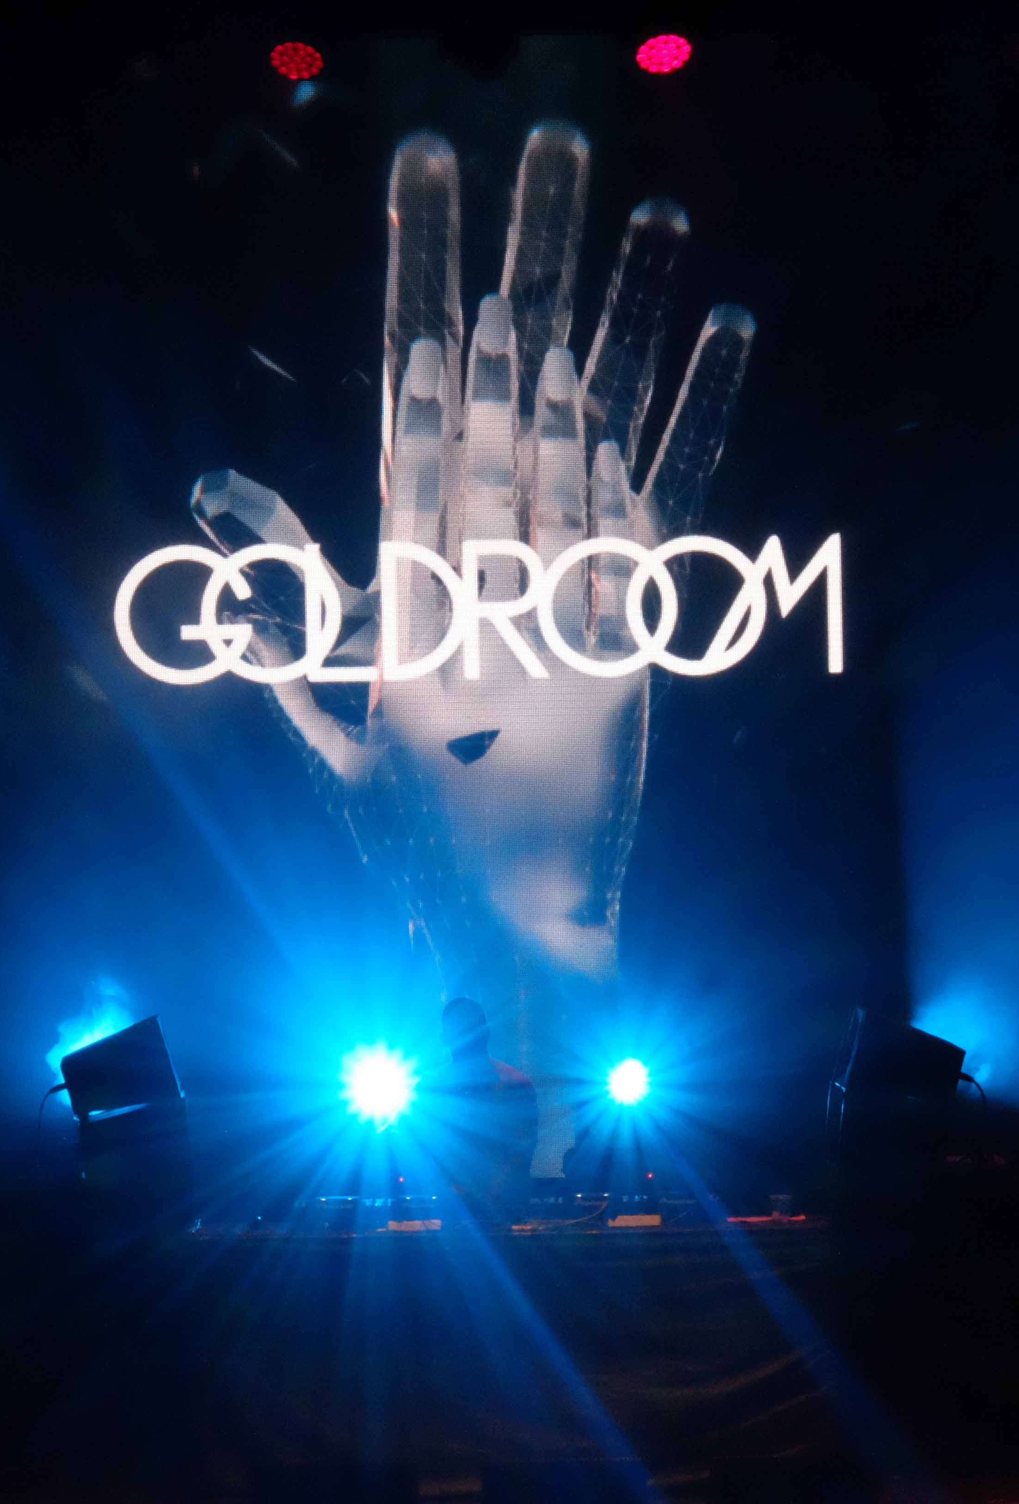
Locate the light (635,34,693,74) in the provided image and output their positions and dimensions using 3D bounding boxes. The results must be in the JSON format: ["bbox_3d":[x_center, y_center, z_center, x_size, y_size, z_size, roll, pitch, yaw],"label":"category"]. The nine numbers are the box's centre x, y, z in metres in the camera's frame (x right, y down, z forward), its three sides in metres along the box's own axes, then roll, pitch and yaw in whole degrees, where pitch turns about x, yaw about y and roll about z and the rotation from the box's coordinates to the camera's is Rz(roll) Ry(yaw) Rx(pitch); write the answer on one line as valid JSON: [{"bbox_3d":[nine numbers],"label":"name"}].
[{"bbox_3d":[0.589,-2.752,44.541,0.230,0.190,0.230,-1,-44,-13],"label":"light"}]

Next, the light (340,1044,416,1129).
[{"bbox_3d":[-0.527,1.340,46.000,0.290,0.330,0.290,-1,-5,0],"label":"light"}]

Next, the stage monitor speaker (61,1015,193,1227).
[{"bbox_3d":[-1.468,1.407,44.000,0.500,0.780,0.550,-1,0,3],"label":"stage monitor speaker"}]

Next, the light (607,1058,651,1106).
[{"bbox_3d":[0.479,1.323,46.000,0.200,0.220,0.220,-1,-5,0],"label":"light"}]

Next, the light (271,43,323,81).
[{"bbox_3d":[-0.819,-2.726,44.542,0.230,0.230,0.190,-1,44,12],"label":"light"}]

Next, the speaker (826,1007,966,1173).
[{"bbox_3d":[1.481,1.292,44.000,0.530,0.620,0.550,-1,0,-3],"label":"speaker"}]

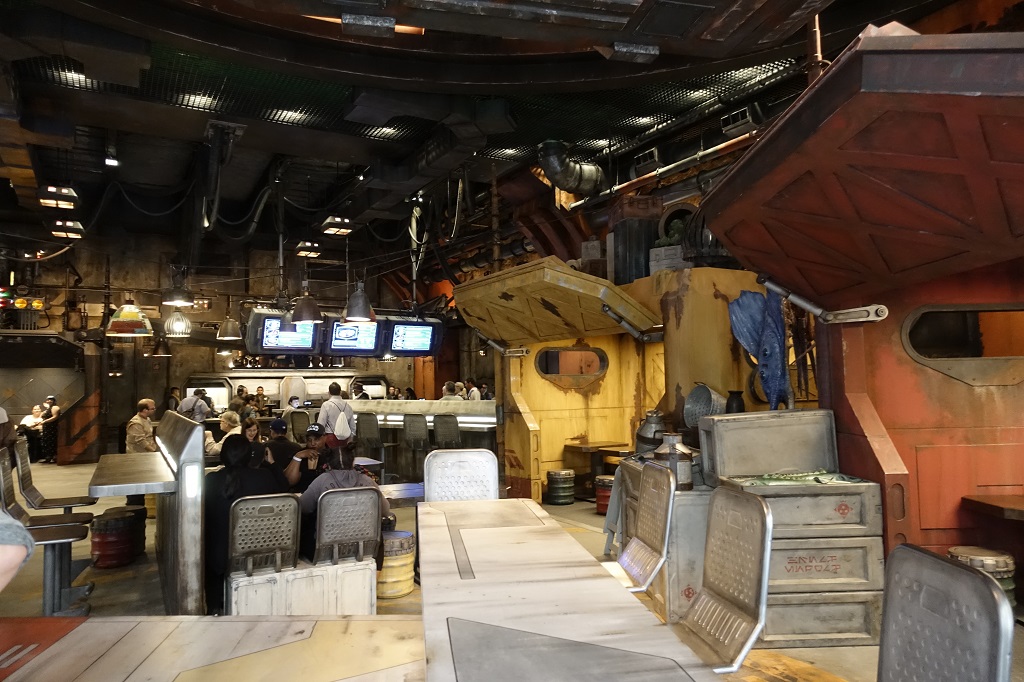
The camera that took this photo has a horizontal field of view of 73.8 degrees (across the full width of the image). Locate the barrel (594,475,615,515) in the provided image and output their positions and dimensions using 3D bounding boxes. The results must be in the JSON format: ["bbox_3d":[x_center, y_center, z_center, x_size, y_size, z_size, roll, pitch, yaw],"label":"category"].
[{"bbox_3d":[1.318,2.055,9.166,0.405,0.470,0.405,-2,-3,8],"label":"barrel"}]

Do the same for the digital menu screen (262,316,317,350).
[{"bbox_3d":[-4.346,-0.136,13.300,1.050,0.630,0.100,3,8,-35],"label":"digital menu screen"}]

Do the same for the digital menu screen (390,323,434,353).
[{"bbox_3d":[-2.084,-0.072,14.140,0.980,0.580,0.120,1,12,-35],"label":"digital menu screen"}]

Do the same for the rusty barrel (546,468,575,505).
[{"bbox_3d":[0.705,2.107,9.929,0.405,0.470,0.405,-2,-3,4],"label":"rusty barrel"}]

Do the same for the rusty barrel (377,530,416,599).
[{"bbox_3d":[-0.989,1.786,5.484,0.430,0.440,0.430,1,-5,-10],"label":"rusty barrel"}]

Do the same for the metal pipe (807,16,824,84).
[{"bbox_3d":[2.753,-2.648,6.200,0.150,0.680,0.150,-3,-3,25],"label":"metal pipe"}]

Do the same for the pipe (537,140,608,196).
[{"bbox_3d":[1.044,-2.865,11.400,1.200,0.760,0.500,3,-6,-33],"label":"pipe"}]

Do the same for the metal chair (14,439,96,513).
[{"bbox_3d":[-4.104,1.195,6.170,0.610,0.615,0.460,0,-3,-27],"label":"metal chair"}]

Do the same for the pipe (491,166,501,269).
[{"bbox_3d":[-0.256,-1.939,10.800,0.110,1.850,0.110,3,-6,-33],"label":"pipe"}]

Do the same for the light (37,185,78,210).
[{"bbox_3d":[-7.451,-2.355,11.200,0.640,0.320,0.500,2,-5,-30],"label":"light"}]

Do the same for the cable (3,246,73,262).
[{"bbox_3d":[-8.673,-1.584,12.500,1.200,0.280,0.120,0,-3,-27],"label":"cable"}]

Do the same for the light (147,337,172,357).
[{"bbox_3d":[-7.859,0.123,15.300,0.400,0.430,0.400,0,-3,-27],"label":"light"}]

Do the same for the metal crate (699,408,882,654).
[{"bbox_3d":[1.980,1.283,4.944,0.986,1.567,0.740,-1,-3,0],"label":"metal crate"}]

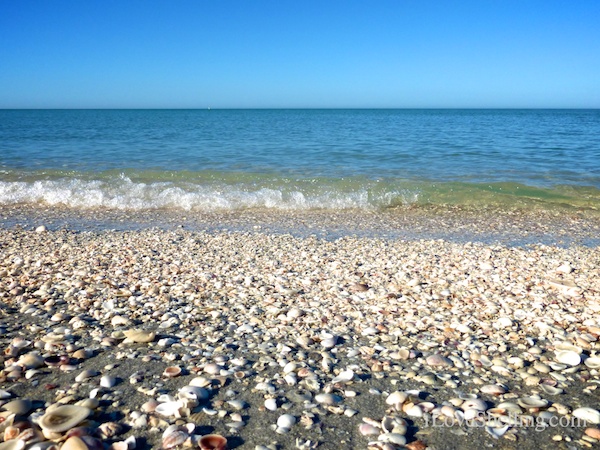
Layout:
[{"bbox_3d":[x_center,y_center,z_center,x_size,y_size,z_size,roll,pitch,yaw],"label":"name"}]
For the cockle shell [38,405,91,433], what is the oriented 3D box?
[{"bbox_3d":[-0.350,0.288,0.646,0.067,0.020,0.046,-8,17,-27],"label":"cockle shell"}]

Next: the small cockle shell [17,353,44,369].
[{"bbox_3d":[-0.484,0.243,0.776,0.052,0.021,0.047,-1,15,-5],"label":"small cockle shell"}]

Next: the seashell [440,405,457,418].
[{"bbox_3d":[0.235,0.295,0.684,0.023,0.009,0.018,7,16,24],"label":"seashell"}]

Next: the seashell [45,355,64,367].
[{"bbox_3d":[-0.477,0.263,0.838,0.032,0.011,0.024,0,15,0],"label":"seashell"}]

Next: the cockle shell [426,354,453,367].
[{"bbox_3d":[0.251,0.244,0.777,0.048,0.019,0.032,2,15,8],"label":"cockle shell"}]

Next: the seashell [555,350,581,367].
[{"bbox_3d":[0.485,0.242,0.785,0.048,0.019,0.043,4,15,14],"label":"seashell"}]

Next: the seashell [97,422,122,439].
[{"bbox_3d":[-0.282,0.305,0.642,0.033,0.014,0.026,-3,15,-10],"label":"seashell"}]

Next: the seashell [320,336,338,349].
[{"bbox_3d":[0.061,0.245,0.900,0.036,0.015,0.029,0,15,0],"label":"seashell"}]

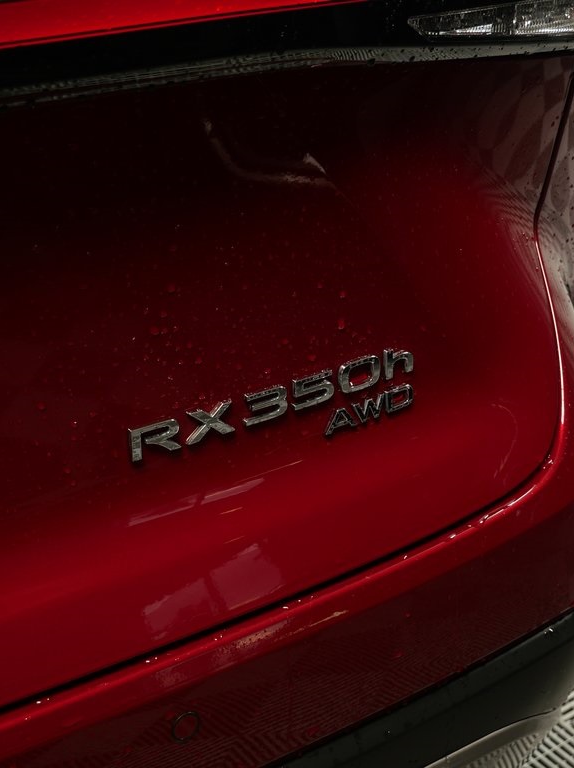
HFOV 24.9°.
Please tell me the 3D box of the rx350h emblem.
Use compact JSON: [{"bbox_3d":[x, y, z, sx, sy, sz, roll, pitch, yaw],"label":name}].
[{"bbox_3d":[-0.003,0.022,0.945,0.240,0.052,0.012,-18,24,-28],"label":"rx350h emblem"}]

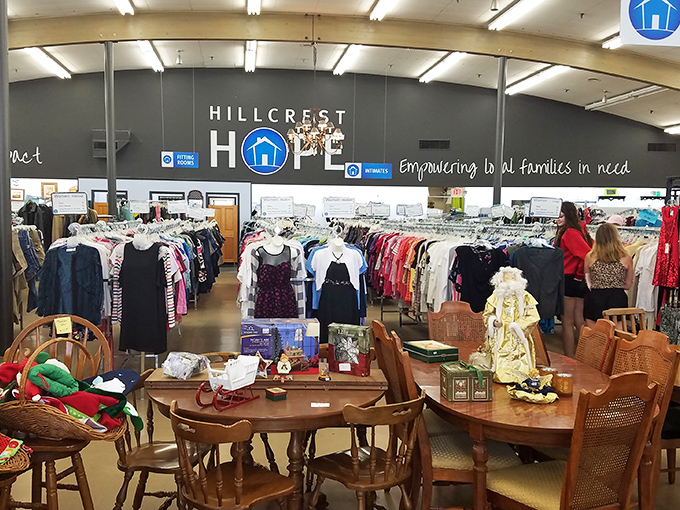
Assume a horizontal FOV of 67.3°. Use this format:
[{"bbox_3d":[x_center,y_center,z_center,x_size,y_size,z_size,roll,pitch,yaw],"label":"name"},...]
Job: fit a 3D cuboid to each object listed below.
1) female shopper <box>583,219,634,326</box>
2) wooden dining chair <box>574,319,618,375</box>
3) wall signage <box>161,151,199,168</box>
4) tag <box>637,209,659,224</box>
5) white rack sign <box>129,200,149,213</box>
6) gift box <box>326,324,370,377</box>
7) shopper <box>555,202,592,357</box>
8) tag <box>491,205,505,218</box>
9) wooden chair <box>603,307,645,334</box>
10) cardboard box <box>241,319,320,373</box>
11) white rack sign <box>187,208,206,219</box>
[{"bbox_3d":[2.360,0.477,4.500,0.440,1.560,0.320,2,4,16],"label":"female shopper"},{"bbox_3d":[1.300,0.861,3.050,0.550,0.990,0.480,0,4,-11],"label":"wooden dining chair"},{"bbox_3d":[-4.106,-2.458,13.147,0.930,0.400,0.030,0,5,-11],"label":"wall signage"},{"bbox_3d":[3.383,-0.417,5.600,0.210,0.128,0.012,28,4,3],"label":"tag"},{"bbox_3d":[-2.949,-0.705,7.500,0.285,0.180,0.020,0,4,-6],"label":"white rack sign"},{"bbox_3d":[0.050,0.475,2.559,0.188,0.228,0.075,3,5,25],"label":"gift box"},{"bbox_3d":[2.300,0.354,4.945,0.380,1.660,0.430,3,5,27],"label":"shopper"},{"bbox_3d":[2.427,-0.670,7.869,0.220,0.175,0.020,-11,5,4],"label":"tag"},{"bbox_3d":[2.340,0.866,3.850,0.520,0.880,0.530,-1,5,-17],"label":"wooden chair"},{"bbox_3d":[-0.303,0.462,2.582,0.385,0.245,0.125,0,4,-8],"label":"cardboard box"},{"bbox_3d":[-2.192,-0.637,7.800,0.285,0.175,0.020,0,4,-6],"label":"white rack sign"}]

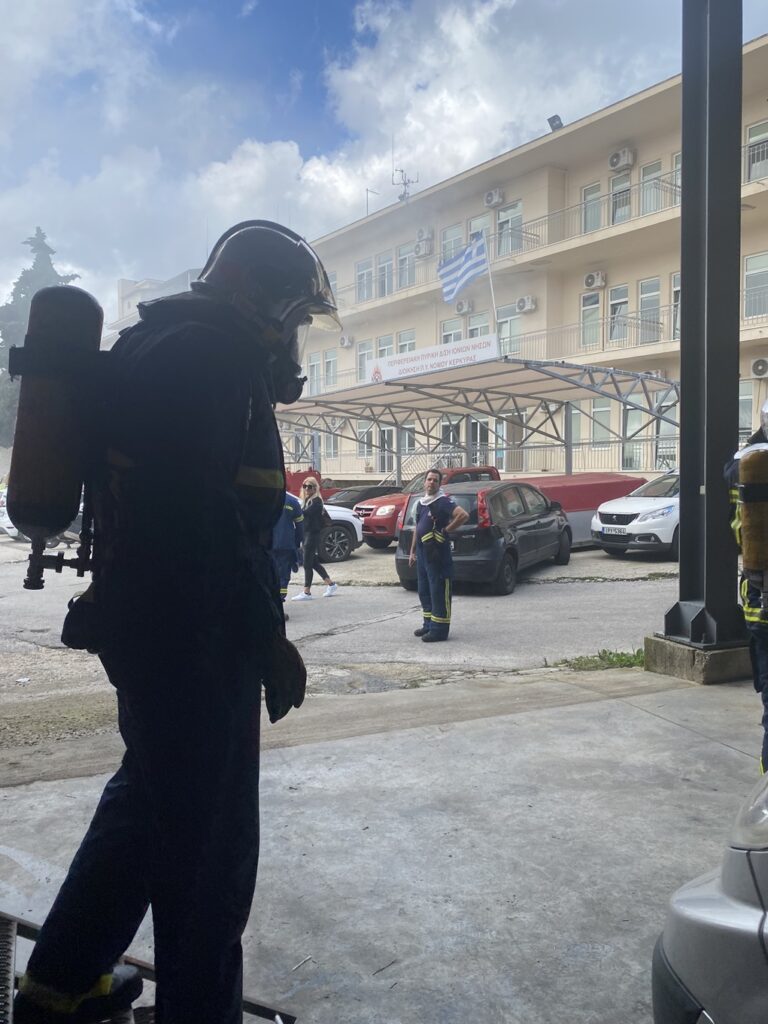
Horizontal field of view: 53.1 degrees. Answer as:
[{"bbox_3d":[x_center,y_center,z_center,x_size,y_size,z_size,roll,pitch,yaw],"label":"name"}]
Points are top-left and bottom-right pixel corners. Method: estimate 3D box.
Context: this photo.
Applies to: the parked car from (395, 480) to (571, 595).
[{"bbox_3d":[1.768,0.258,12.547,1.700,1.550,4.080,1,6,31],"label":"parked car"}]

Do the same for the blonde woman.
[{"bbox_3d":[-0.964,0.371,10.675,0.600,1.690,0.460,-2,3,-25],"label":"blonde woman"}]

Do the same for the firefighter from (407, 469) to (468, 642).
[{"bbox_3d":[0.553,0.450,8.033,0.600,1.780,0.420,2,4,38],"label":"firefighter"}]

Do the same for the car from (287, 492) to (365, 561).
[{"bbox_3d":[-2.478,0.208,14.418,4.350,1.600,1.820,-4,4,-30],"label":"car"}]

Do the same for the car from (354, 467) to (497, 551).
[{"bbox_3d":[1.676,-0.117,17.609,5.050,1.750,1.800,-5,5,-31],"label":"car"}]

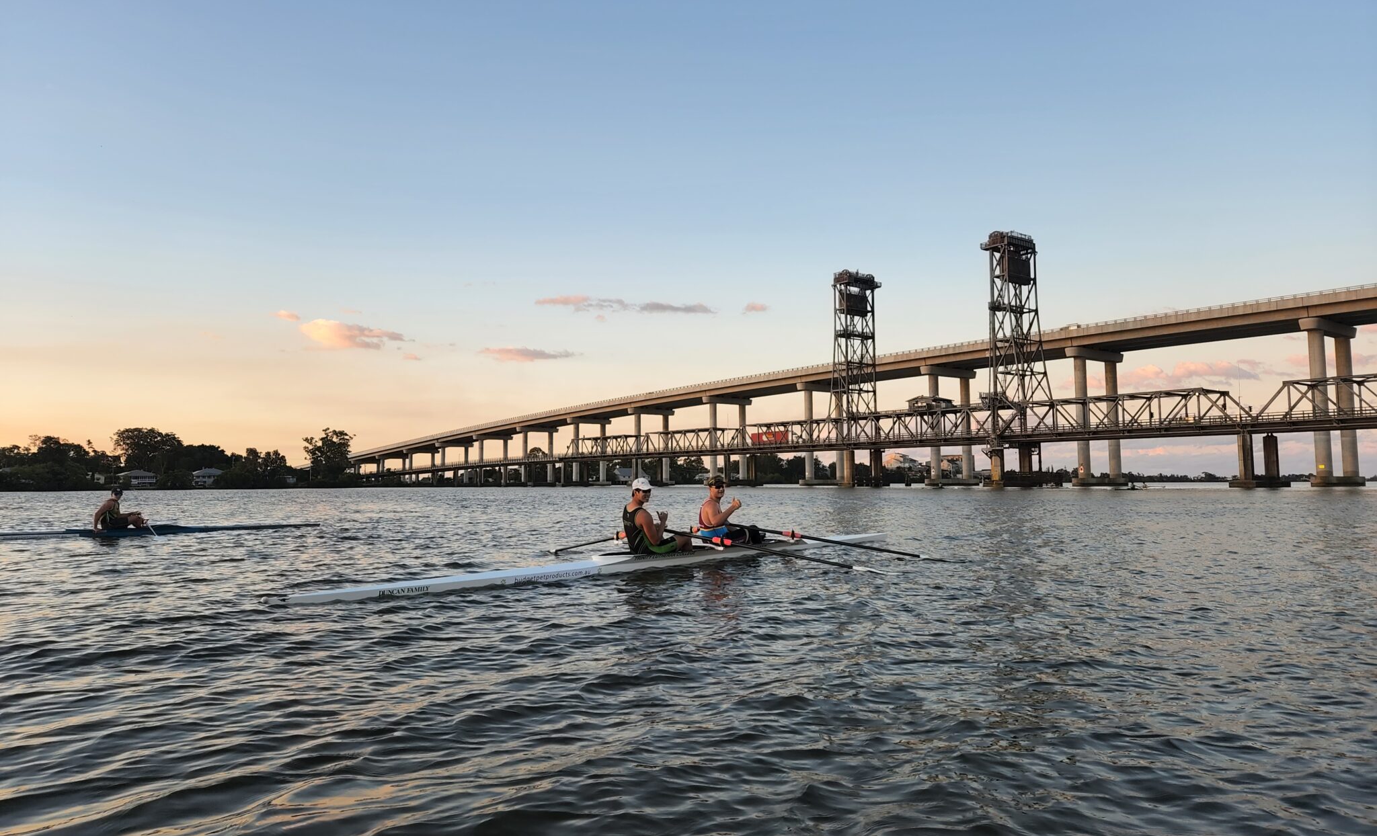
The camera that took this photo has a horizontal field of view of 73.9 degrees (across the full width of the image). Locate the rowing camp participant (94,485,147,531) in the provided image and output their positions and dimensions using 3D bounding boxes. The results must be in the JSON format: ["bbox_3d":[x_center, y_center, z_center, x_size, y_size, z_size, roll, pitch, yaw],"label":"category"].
[{"bbox_3d":[-10.661,1.679,17.043,1.000,0.810,0.550,4,-6,-42],"label":"rowing camp participant"}]

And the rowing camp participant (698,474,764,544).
[{"bbox_3d":[0.553,1.267,12.079,0.550,0.930,1.000,-4,-6,44],"label":"rowing camp participant"}]

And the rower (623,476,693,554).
[{"bbox_3d":[-0.353,1.188,11.007,0.550,0.930,1.000,-4,-5,40],"label":"rower"}]

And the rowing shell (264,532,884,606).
[{"bbox_3d":[-0.052,1.718,11.327,0.600,0.340,10.436,-4,-5,40],"label":"rowing shell"}]

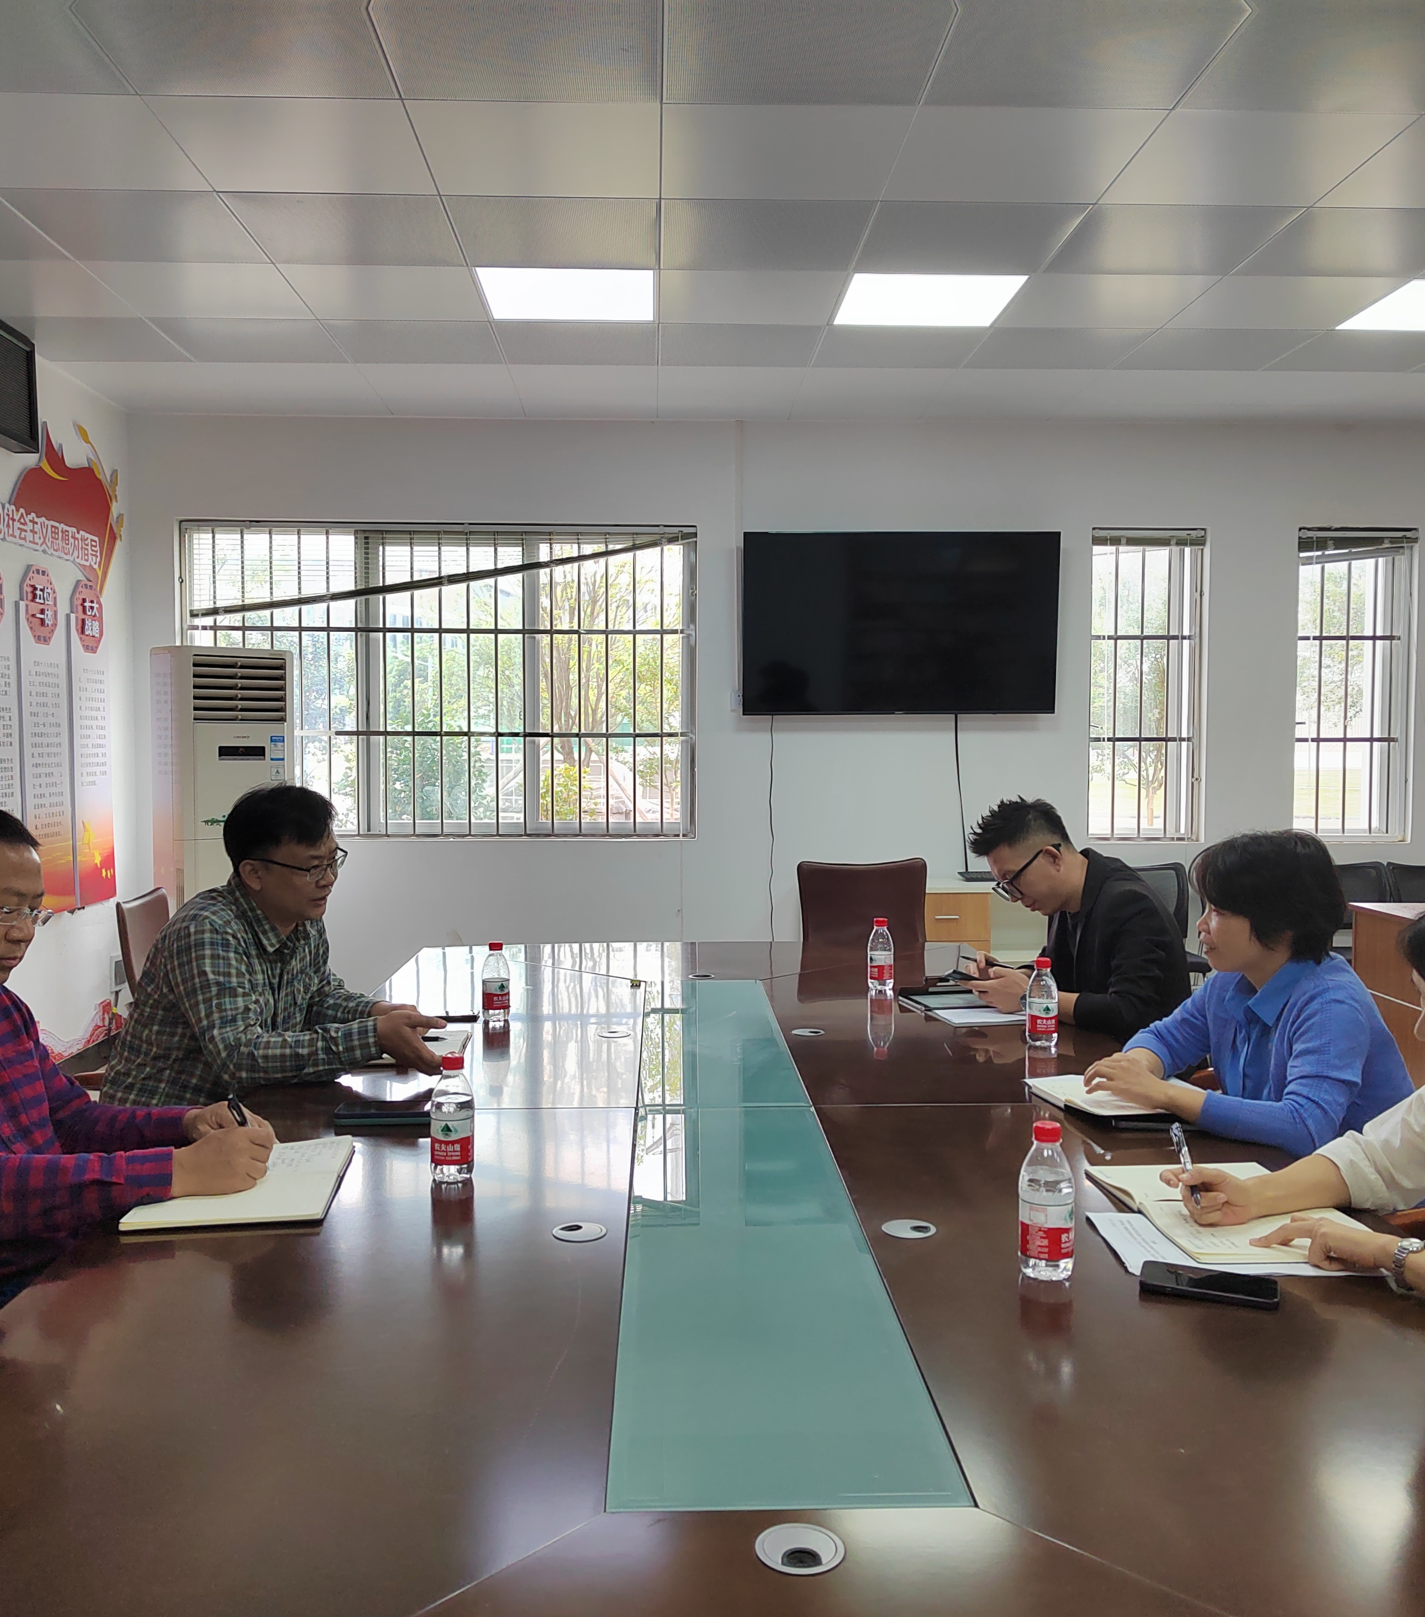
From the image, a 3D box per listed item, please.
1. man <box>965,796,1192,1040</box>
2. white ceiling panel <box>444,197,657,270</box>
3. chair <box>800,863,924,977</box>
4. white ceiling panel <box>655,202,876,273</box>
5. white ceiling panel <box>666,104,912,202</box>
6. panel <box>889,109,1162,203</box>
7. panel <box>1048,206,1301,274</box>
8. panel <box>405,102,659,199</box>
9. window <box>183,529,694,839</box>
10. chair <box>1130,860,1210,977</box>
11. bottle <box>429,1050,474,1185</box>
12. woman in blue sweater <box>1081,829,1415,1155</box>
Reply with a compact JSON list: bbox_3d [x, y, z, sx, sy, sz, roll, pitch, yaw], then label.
[{"bbox_3d":[0.858,0.595,3.385,0.620,1.230,0.500,-1,3,-12],"label":"man"},{"bbox_3d":[-0.449,-1.682,4.174,0.595,0.030,0.590,0,3,-2],"label":"white ceiling panel"},{"bbox_3d":[0.528,0.685,4.701,0.600,0.985,0.620,0,3,-2],"label":"chair"},{"bbox_3d":[0.148,-1.662,4.147,0.590,0.030,0.590,0,3,-2],"label":"white ceiling panel"},{"bbox_3d":[0.166,-1.610,3.507,0.585,0.030,0.585,0,3,-2],"label":"white ceiling panel"},{"bbox_3d":[0.762,-1.632,3.581,0.590,0.030,0.590,0,3,-2],"label":"panel"},{"bbox_3d":[1.346,-1.688,4.260,0.600,0.020,0.600,0,3,-2],"label":"panel"},{"bbox_3d":[-0.427,-1.656,3.595,0.595,0.030,0.590,0,3,-2],"label":"panel"},{"bbox_3d":[-1.237,-0.576,6.600,2.329,1.428,0.140,0,3,-2],"label":"window"},{"bbox_3d":[1.952,0.676,6.361,0.470,0.834,0.580,0,3,-2],"label":"chair"},{"bbox_3d":[-0.375,0.442,2.076,0.065,0.190,0.065,0,3,-2],"label":"bottle"},{"bbox_3d":[0.963,0.662,2.551,0.630,1.247,0.500,-1,3,-17],"label":"woman in blue sweater"}]

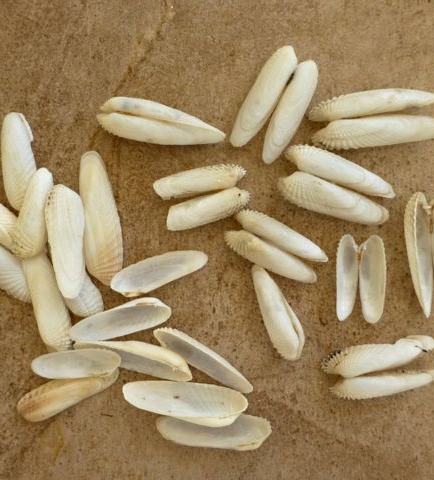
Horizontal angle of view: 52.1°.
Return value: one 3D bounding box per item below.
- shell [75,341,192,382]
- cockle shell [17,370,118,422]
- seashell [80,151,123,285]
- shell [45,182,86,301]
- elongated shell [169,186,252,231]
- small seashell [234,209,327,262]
[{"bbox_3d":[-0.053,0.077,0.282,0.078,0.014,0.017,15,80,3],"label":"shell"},{"bbox_3d":[-0.083,0.085,0.248,0.057,0.012,0.016,-21,82,-3],"label":"cockle shell"},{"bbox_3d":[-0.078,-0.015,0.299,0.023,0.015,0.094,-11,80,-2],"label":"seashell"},{"bbox_3d":[-0.086,0.000,0.254,0.020,0.011,0.064,-9,81,-1],"label":"shell"},{"bbox_3d":[-0.006,-0.019,0.266,0.051,0.011,0.016,-17,81,-3],"label":"elongated shell"},{"bbox_3d":[0.038,-0.002,0.263,0.060,0.011,0.013,26,82,4],"label":"small seashell"}]

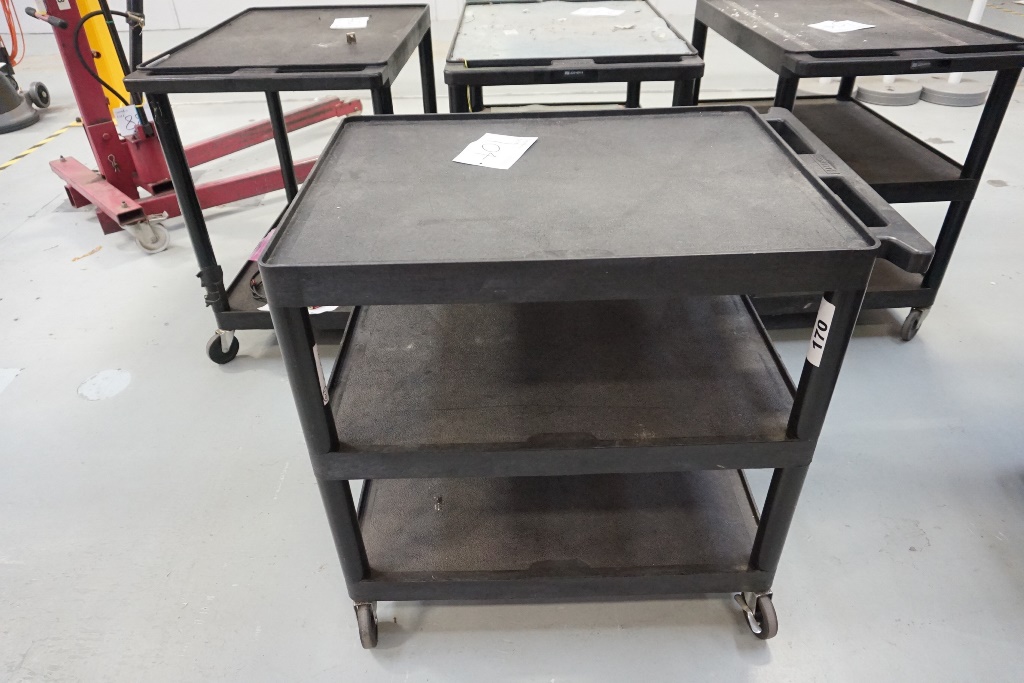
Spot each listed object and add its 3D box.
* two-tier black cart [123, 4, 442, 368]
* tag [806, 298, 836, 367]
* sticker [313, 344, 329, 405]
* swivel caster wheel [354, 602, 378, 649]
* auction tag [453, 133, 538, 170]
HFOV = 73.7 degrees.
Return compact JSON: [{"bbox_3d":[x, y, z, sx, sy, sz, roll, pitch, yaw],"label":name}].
[{"bbox_3d":[-0.582,-0.516,2.211,0.622,0.895,0.870,0,36,3],"label":"two-tier black cart"},{"bbox_3d":[0.443,-0.012,0.987,0.007,0.108,0.027,-12,37,-14],"label":"tag"},{"bbox_3d":[-0.284,0.048,1.028,0.007,0.108,0.027,-2,36,0],"label":"sticker"},{"bbox_3d":[-0.284,0.553,1.380,0.043,0.124,0.110,-2,36,0],"label":"swivel caster wheel"},{"bbox_3d":[-0.027,-0.348,1.234,0.104,0.004,0.154,11,38,17],"label":"auction tag"}]

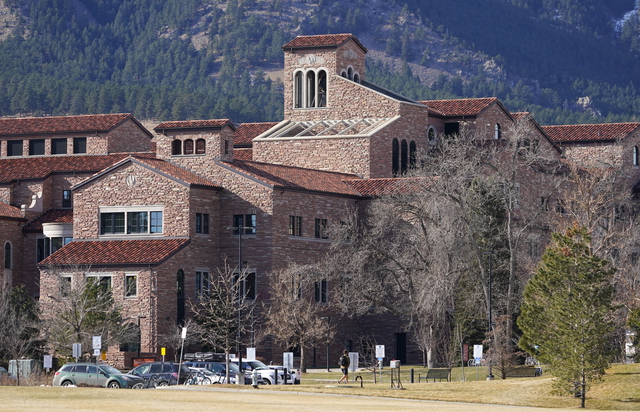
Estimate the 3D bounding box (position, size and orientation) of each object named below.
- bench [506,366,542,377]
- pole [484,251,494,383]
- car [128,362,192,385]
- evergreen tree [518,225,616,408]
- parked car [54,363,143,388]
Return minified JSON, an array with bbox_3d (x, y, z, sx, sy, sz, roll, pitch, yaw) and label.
[{"bbox_3d":[13.787,11.362,254.000,2.300,0.850,0.650,-2,-4,28],"label":"bench"},{"bbox_3d":[10.200,6.722,226.000,0.650,7.800,0.450,0,-3,0],"label":"pole"},{"bbox_3d":[-9.182,9.274,202.500,4.600,1.720,1.800,-2,-4,26],"label":"car"},{"bbox_3d":[12.015,5.364,182.000,4.700,8.800,4.700,0,-3,0],"label":"evergreen tree"},{"bbox_3d":[-11.721,9.087,197.500,4.800,1.670,1.820,-2,-4,26],"label":"parked car"}]

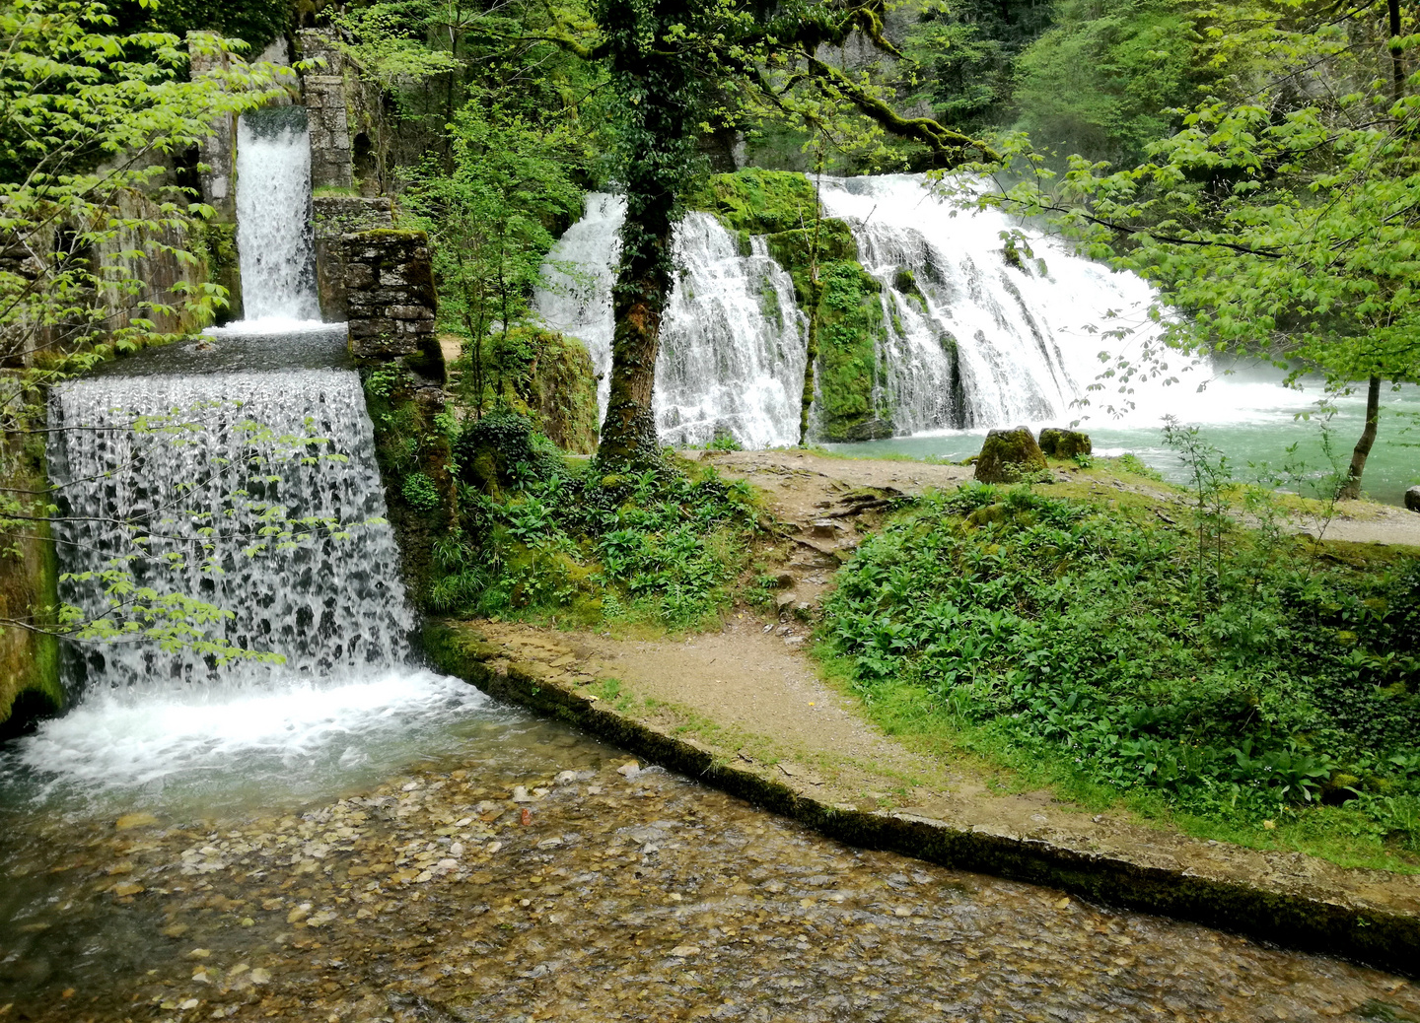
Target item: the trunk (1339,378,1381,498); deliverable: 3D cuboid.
[{"bbox_3d":[7.745,-0.888,13.200,0.294,1.437,0.350,6,12,30],"label":"trunk"}]

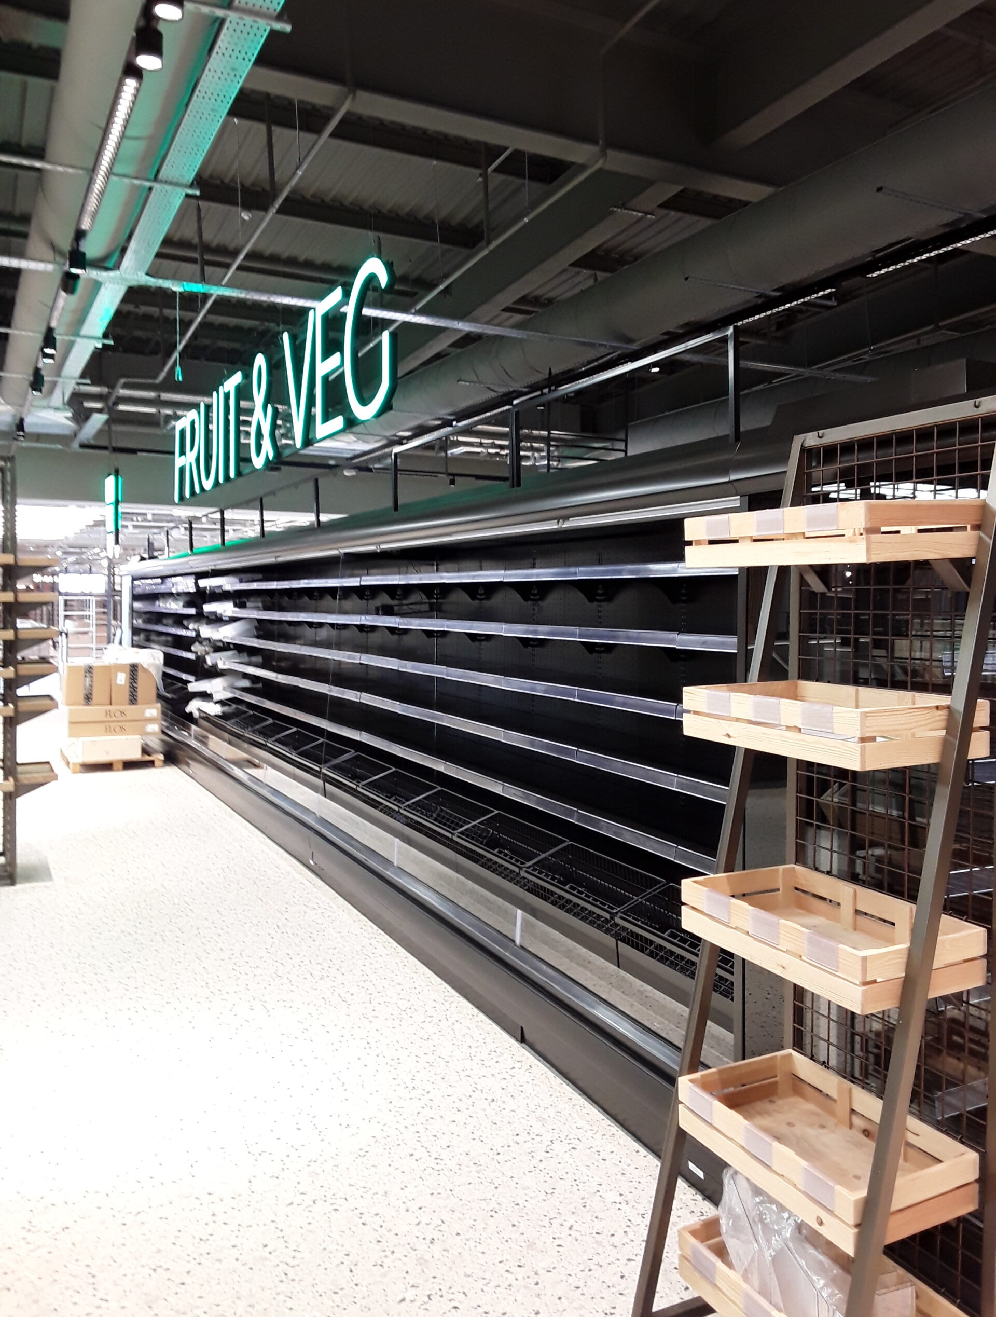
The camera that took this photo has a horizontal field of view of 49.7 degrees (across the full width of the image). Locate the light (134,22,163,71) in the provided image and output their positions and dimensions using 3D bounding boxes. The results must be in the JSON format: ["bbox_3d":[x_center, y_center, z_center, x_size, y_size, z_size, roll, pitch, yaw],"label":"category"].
[{"bbox_3d":[-1.244,-2.188,3.831,0.092,0.137,0.092,-1,3,-26],"label":"light"}]

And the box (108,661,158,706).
[{"bbox_3d":[-3.506,0.230,10.263,0.386,0.383,0.460,-1,3,-27],"label":"box"}]

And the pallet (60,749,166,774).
[{"bbox_3d":[-3.657,0.927,10.156,0.800,0.118,1.100,-1,3,-27],"label":"pallet"}]

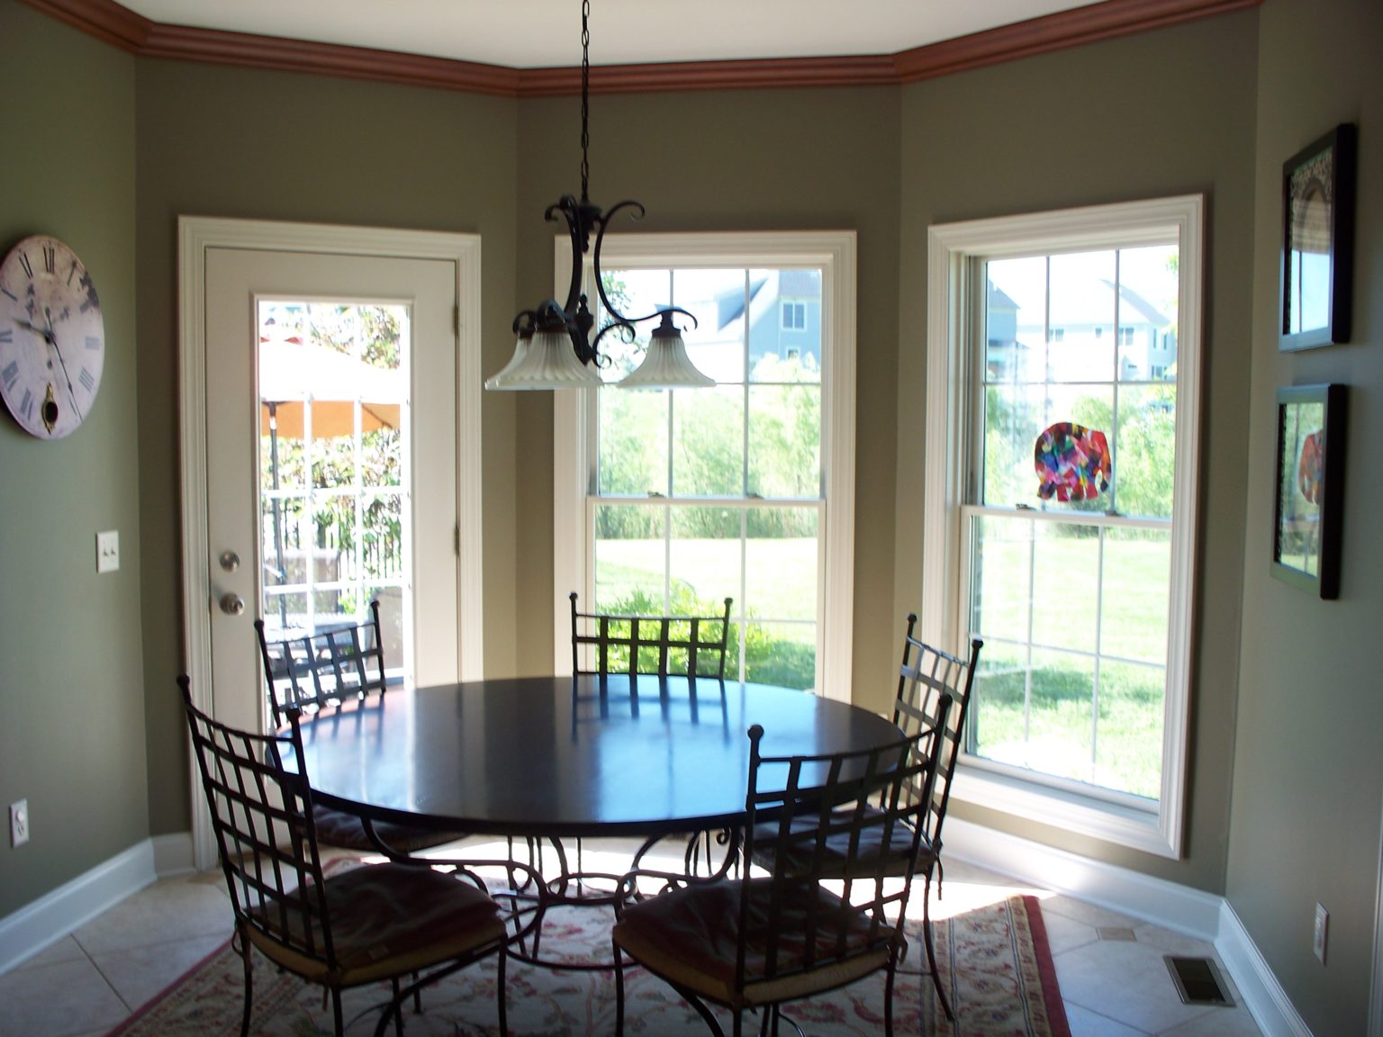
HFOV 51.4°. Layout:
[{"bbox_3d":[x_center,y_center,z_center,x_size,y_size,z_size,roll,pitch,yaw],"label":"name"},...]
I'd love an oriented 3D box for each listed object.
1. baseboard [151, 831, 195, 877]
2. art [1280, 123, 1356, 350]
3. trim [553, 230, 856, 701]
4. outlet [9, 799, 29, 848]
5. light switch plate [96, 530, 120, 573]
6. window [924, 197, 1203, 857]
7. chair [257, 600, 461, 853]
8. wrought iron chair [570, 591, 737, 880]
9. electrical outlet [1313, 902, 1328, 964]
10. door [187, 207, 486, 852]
[{"bbox_3d":[-1.655,1.077,4.606,0.140,0.135,0.018,-3,6,-35],"label":"baseboard"},{"bbox_3d":[1.379,-0.598,3.171,0.040,0.460,0.450,1,5,8],"label":"art"},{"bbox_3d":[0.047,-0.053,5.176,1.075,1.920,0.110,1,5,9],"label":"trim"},{"bbox_3d":[-1.808,0.823,3.875,0.015,0.119,0.075,1,5,10],"label":"outlet"},{"bbox_3d":[-1.745,0.100,4.307,0.012,0.119,0.118,1,5,10],"label":"light switch plate"},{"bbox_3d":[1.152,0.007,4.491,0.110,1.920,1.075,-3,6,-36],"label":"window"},{"bbox_3d":[-0.811,0.745,3.836,0.540,0.966,0.480,3,6,33],"label":"chair"},{"bbox_3d":[-0.164,0.732,4.090,0.480,0.966,0.540,1,5,10],"label":"wrought iron chair"},{"bbox_3d":[1.352,0.889,3.077,0.010,0.116,0.073,1,5,8],"label":"electrical outlet"},{"bbox_3d":[-1.213,0.076,4.885,1.065,2.130,0.100,-3,6,-35],"label":"door"}]

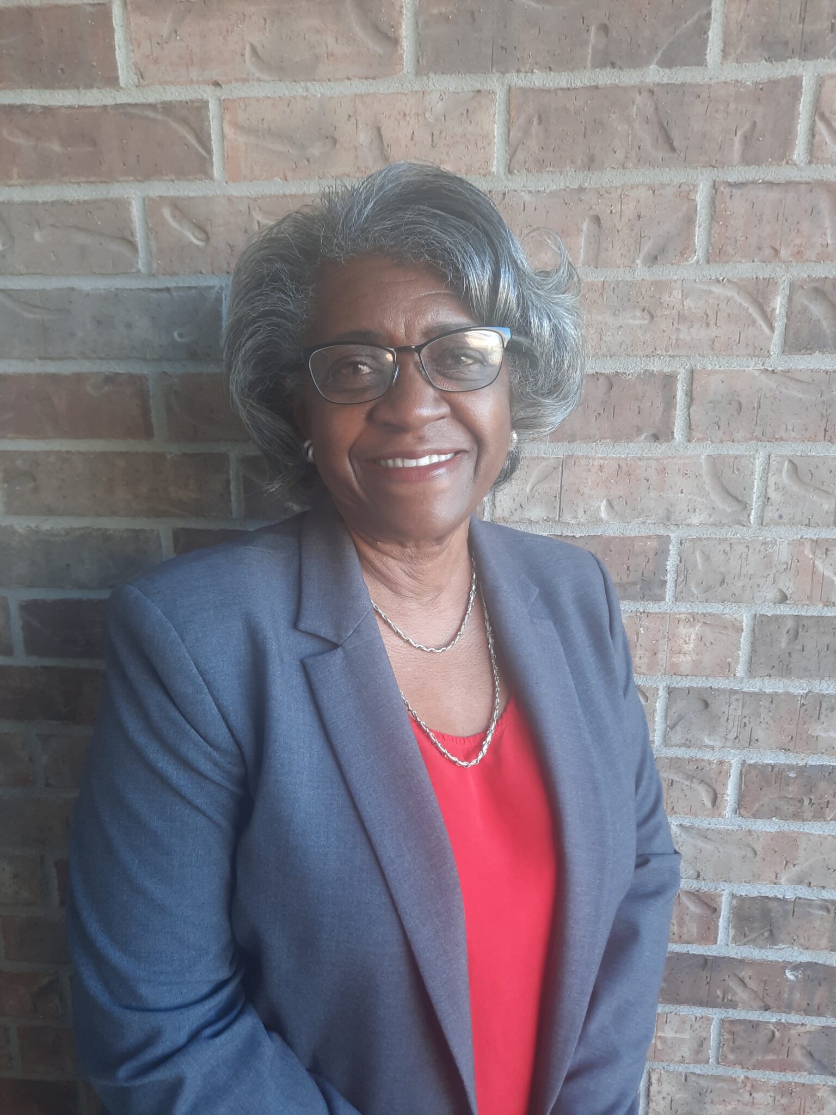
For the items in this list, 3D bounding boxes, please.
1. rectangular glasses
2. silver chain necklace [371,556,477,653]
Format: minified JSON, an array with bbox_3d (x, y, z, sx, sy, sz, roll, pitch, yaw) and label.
[{"bbox_3d":[-0.012,-0.134,0.579,0.136,0.044,0.142,-7,10,-3],"label":"rectangular glasses"},{"bbox_3d":[-0.006,0.016,0.694,0.128,0.095,0.127,-5,15,-19],"label":"silver chain necklace"}]

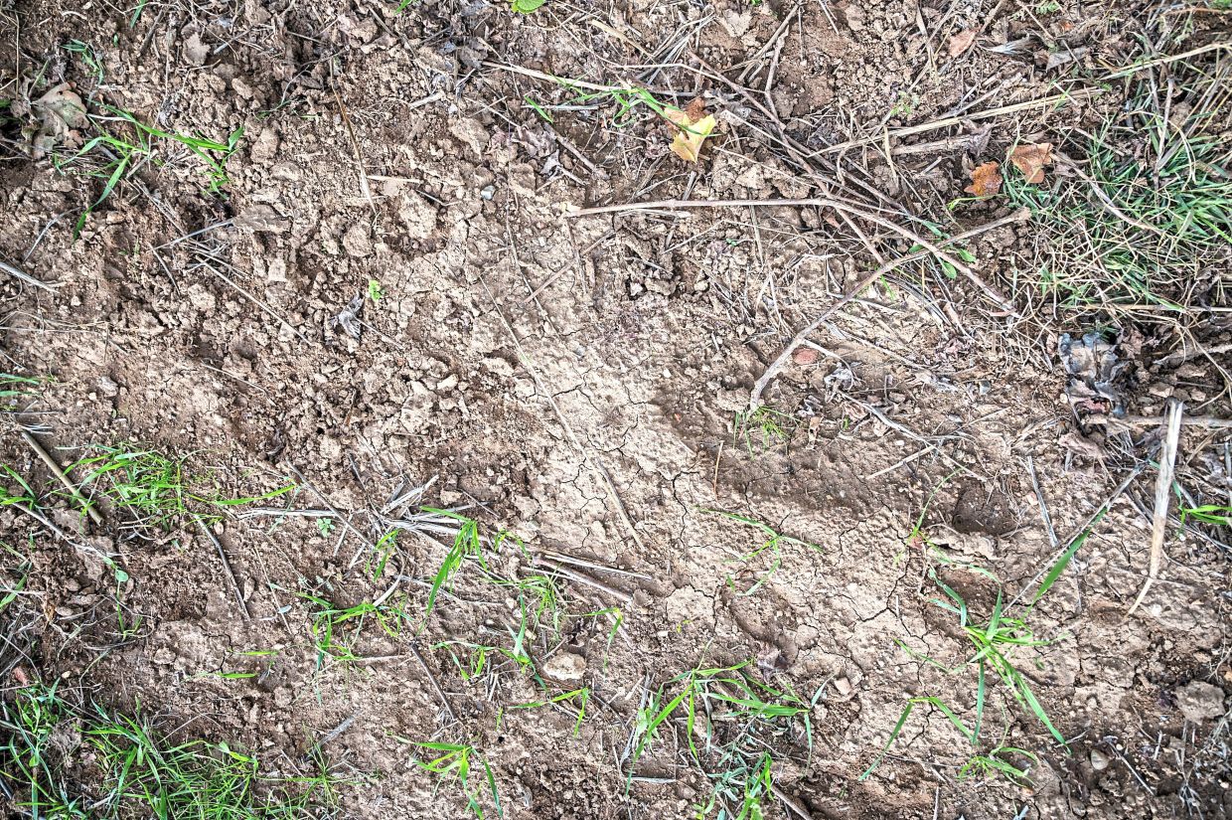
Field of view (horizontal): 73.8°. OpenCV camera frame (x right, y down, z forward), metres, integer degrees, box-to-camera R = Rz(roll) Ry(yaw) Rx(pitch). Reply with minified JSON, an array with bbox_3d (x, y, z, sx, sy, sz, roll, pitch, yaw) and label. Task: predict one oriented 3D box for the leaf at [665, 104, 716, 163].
[{"bbox_3d":[0.104,-0.407,1.204,0.066,0.022,0.101,-25,81,-4],"label":"leaf"}]

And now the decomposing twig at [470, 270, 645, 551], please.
[{"bbox_3d":[-0.079,-0.001,1.141,0.017,0.012,0.464,-30,81,-5],"label":"decomposing twig"}]

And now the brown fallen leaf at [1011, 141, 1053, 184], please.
[{"bbox_3d":[0.605,-0.362,1.202,0.061,0.018,0.060,41,82,7],"label":"brown fallen leaf"}]

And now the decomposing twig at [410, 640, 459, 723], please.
[{"bbox_3d":[-0.238,0.356,1.080,0.009,0.009,0.119,-32,82,-5],"label":"decomposing twig"}]

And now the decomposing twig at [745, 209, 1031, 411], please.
[{"bbox_3d":[0.374,-0.163,1.154,0.492,0.035,0.066,-35,82,-6],"label":"decomposing twig"}]

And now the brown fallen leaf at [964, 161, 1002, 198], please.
[{"bbox_3d":[0.537,-0.337,1.199,0.063,0.015,0.050,-36,82,-6],"label":"brown fallen leaf"}]

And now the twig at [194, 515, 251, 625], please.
[{"bbox_3d":[-0.525,0.212,1.104,0.018,0.012,0.160,-31,81,-5],"label":"twig"}]

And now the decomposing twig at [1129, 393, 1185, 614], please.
[{"bbox_3d":[0.738,0.132,1.109,0.033,0.022,0.305,19,81,3],"label":"decomposing twig"}]

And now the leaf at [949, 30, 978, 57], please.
[{"bbox_3d":[0.525,-0.550,1.238,0.060,0.012,0.029,-43,83,-7],"label":"leaf"}]

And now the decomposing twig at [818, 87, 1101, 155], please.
[{"bbox_3d":[0.505,-0.425,1.210,0.447,0.016,0.023,-12,80,-2],"label":"decomposing twig"}]

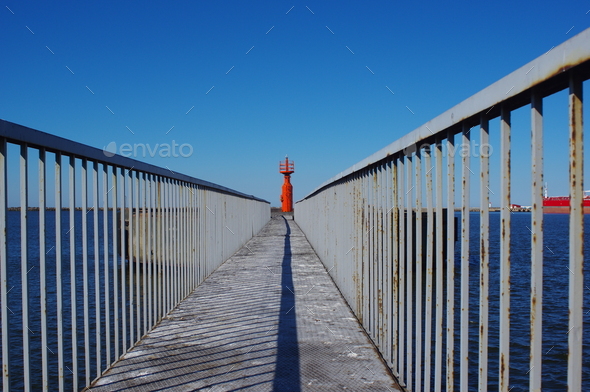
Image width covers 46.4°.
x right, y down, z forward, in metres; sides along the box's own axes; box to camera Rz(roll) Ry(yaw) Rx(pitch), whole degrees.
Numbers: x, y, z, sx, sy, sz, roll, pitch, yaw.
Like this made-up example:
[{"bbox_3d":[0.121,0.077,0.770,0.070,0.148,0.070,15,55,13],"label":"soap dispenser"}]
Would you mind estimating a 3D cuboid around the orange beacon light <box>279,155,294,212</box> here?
[{"bbox_3d":[-0.640,-1.050,58.000,1.260,4.880,1.260,0,-1,0],"label":"orange beacon light"}]

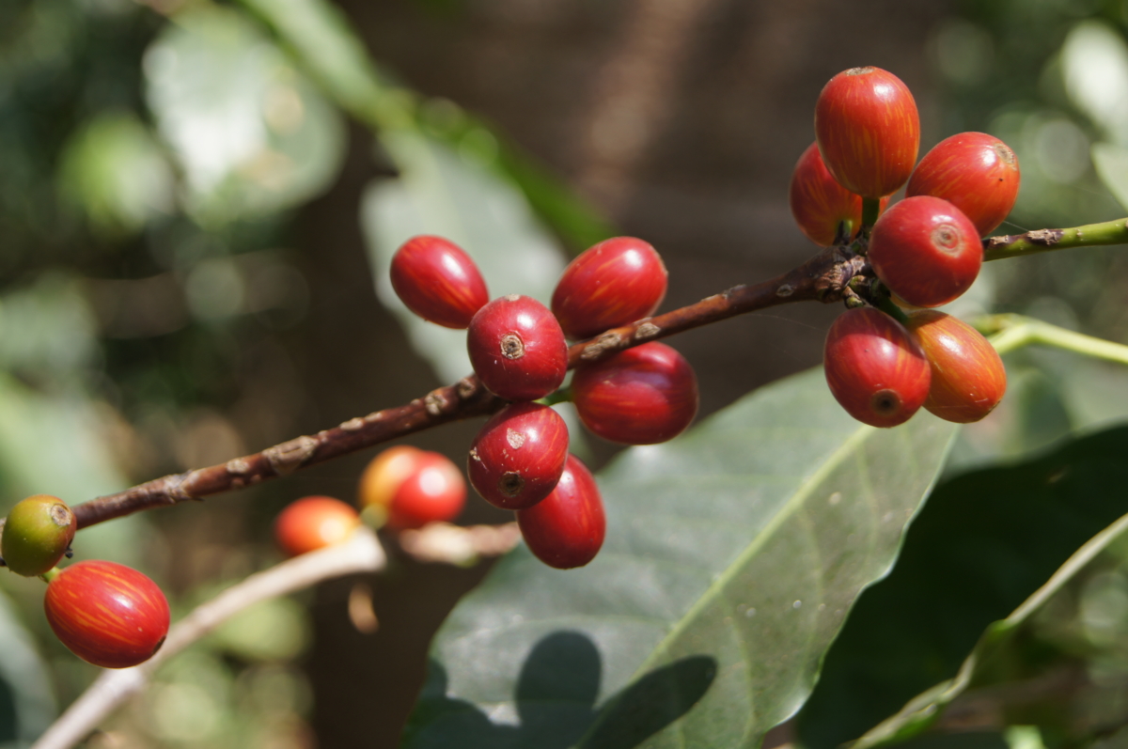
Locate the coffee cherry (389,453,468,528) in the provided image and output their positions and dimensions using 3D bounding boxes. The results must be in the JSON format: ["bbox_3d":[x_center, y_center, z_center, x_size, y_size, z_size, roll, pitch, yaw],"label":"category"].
[{"bbox_3d":[-0.024,0.020,0.450,0.012,0.012,0.015,-24,-2,-44],"label":"coffee cherry"}]

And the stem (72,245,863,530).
[{"bbox_3d":[-0.013,0.002,0.335,0.108,0.007,0.006,-18,0,0],"label":"stem"}]

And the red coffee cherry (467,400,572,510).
[{"bbox_3d":[-0.006,0.010,0.327,0.013,0.013,0.016,0,28,7],"label":"red coffee cherry"}]

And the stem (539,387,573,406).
[{"bbox_3d":[-0.001,0.003,0.334,0.005,0.002,0.002,-21,0,0],"label":"stem"}]

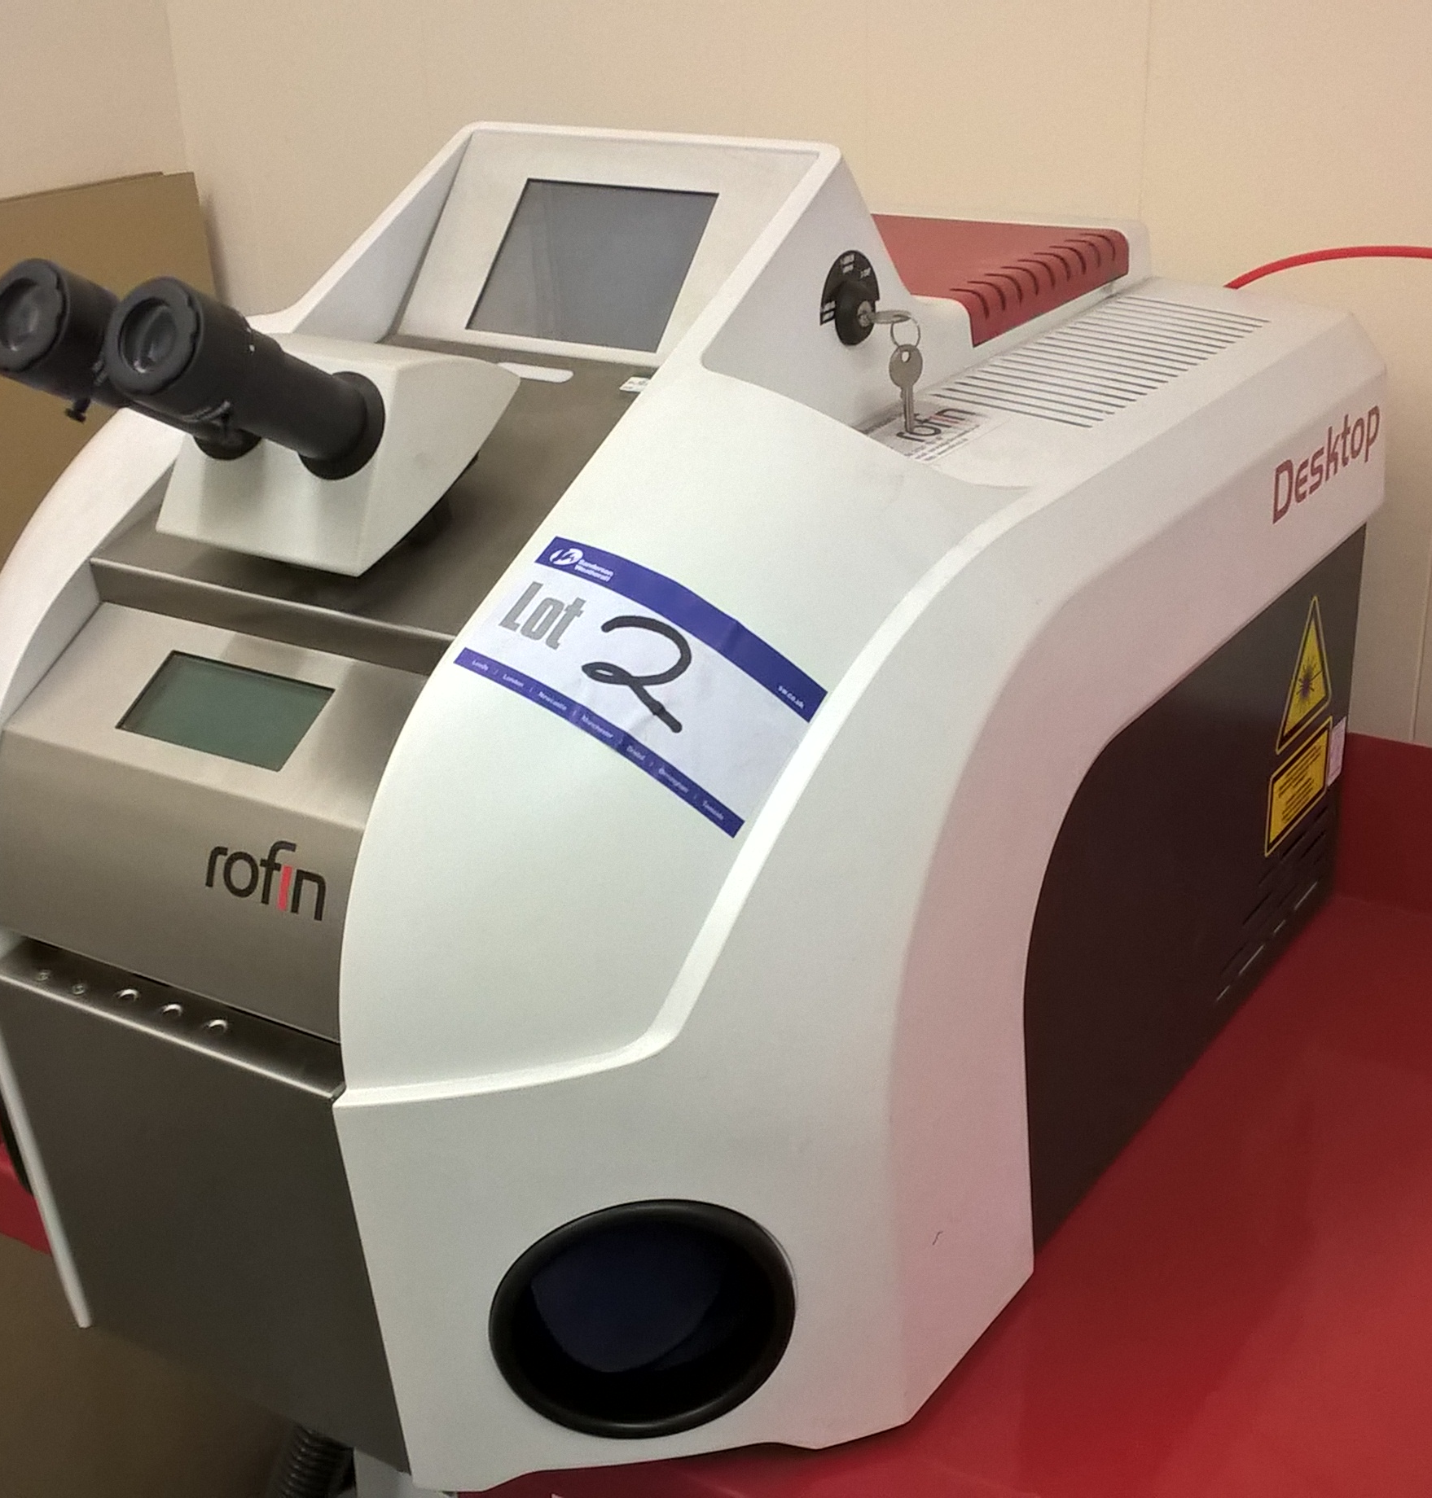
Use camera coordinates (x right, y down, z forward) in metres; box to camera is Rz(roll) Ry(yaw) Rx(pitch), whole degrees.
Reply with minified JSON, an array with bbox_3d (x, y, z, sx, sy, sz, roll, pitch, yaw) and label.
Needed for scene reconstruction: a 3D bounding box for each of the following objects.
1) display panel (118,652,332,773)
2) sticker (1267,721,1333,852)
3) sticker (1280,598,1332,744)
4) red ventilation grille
[{"bbox_3d":[-0.211,-0.016,0.944,0.096,0.005,0.045,13,58,31],"label":"display panel"},{"bbox_3d":[0.365,0.022,1.364,0.002,0.051,0.110,13,28,31],"label":"sticker"},{"bbox_3d":[0.363,-0.053,1.332,0.002,0.085,0.096,13,28,31],"label":"sticker"},{"bbox_3d":[0.100,-0.294,1.344,0.235,0.028,0.218,13,28,31],"label":"red ventilation grille"}]

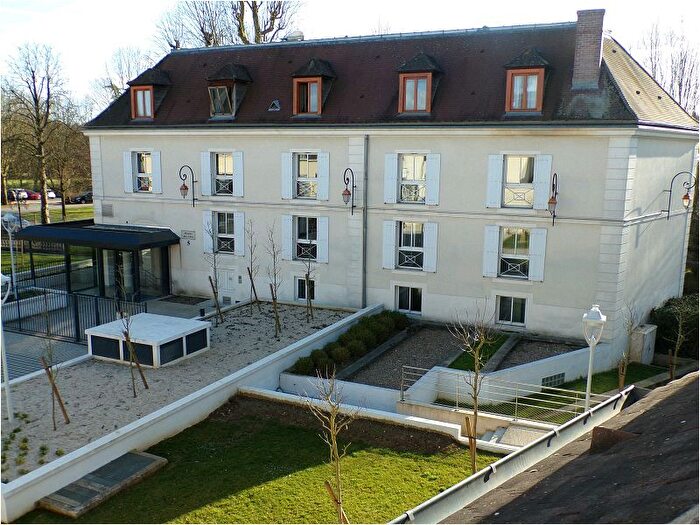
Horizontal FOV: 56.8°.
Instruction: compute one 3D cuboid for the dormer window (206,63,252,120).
[{"bbox_3d":[-5.256,-7.601,28.837,1.544,2.393,1.737,5,10,23],"label":"dormer window"}]

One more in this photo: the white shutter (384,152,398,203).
[{"bbox_3d":[1.774,-3.574,27.652,0.578,2.100,0.050,5,10,23],"label":"white shutter"}]

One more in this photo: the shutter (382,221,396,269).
[{"bbox_3d":[1.603,-0.712,25.898,0.524,1.930,0.045,5,10,23],"label":"shutter"}]

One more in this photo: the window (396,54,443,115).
[{"bbox_3d":[2.792,-6.941,25.331,1.544,2.393,1.737,5,10,23],"label":"window"}]

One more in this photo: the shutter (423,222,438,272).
[{"bbox_3d":[3.416,-0.638,27.376,0.578,2.115,0.050,5,10,23],"label":"shutter"}]

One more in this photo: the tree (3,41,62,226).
[{"bbox_3d":[-30.391,-12.013,62.160,5.900,17.354,5.900,-4,10,-26],"label":"tree"}]

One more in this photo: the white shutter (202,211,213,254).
[{"bbox_3d":[-6.444,-1.372,29.404,0.524,1.930,0.045,5,10,23],"label":"white shutter"}]

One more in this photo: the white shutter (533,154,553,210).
[{"bbox_3d":[7.501,-3.106,25.180,0.578,2.100,0.050,5,10,23],"label":"white shutter"}]

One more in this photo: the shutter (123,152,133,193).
[{"bbox_3d":[-10.523,-4.295,30.768,0.524,1.930,0.045,5,10,23],"label":"shutter"}]

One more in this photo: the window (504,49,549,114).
[{"bbox_3d":[6.789,-7.016,24.715,1.562,2.444,1.462,5,10,24],"label":"window"}]

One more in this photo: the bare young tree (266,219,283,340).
[{"bbox_3d":[-2.695,0.597,23.142,0.600,4.252,0.600,1,9,0],"label":"bare young tree"}]

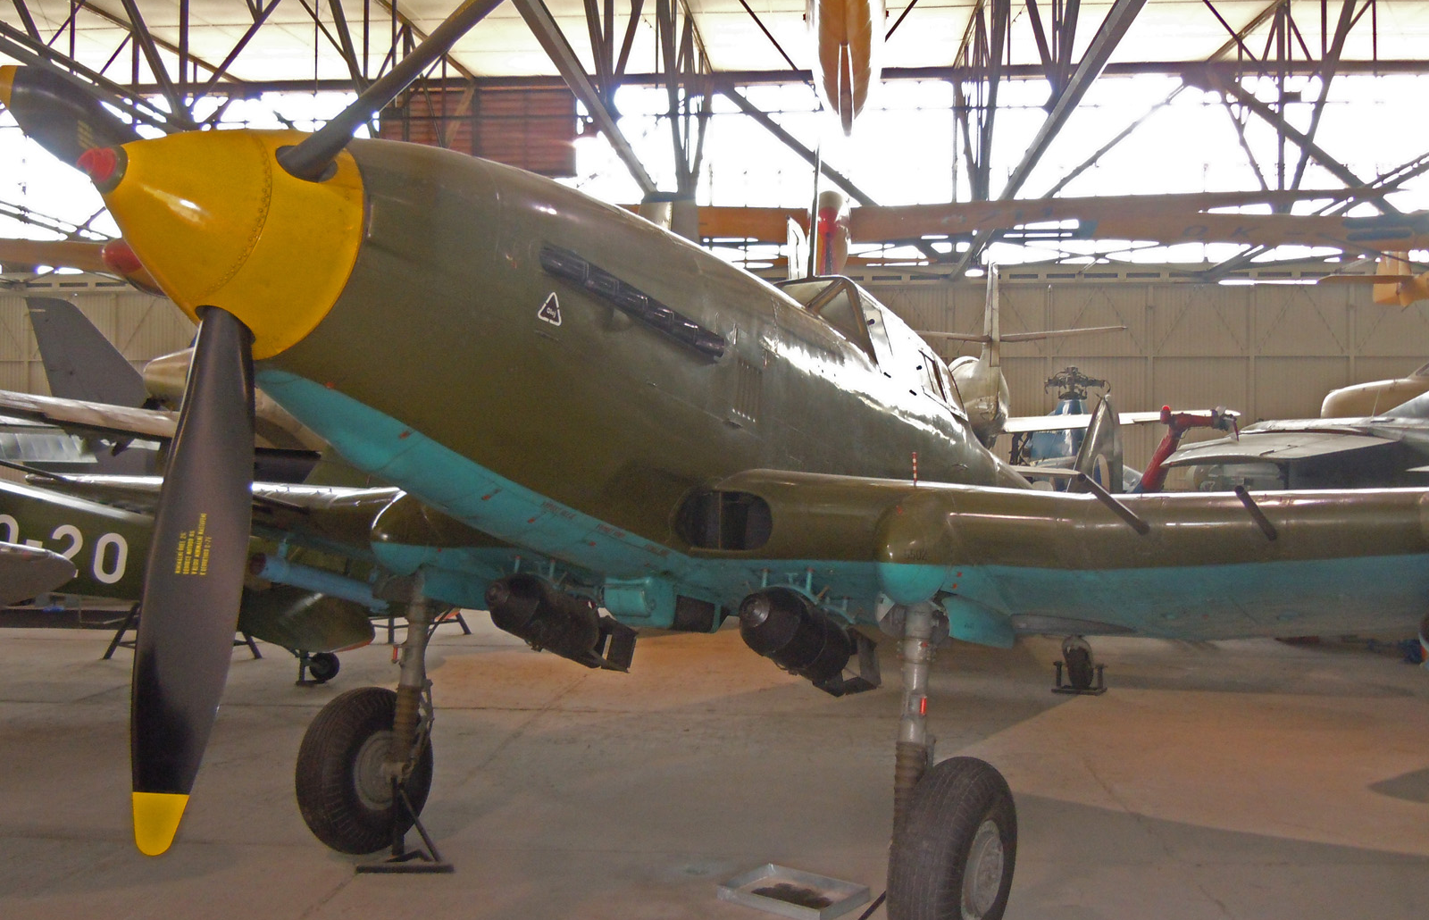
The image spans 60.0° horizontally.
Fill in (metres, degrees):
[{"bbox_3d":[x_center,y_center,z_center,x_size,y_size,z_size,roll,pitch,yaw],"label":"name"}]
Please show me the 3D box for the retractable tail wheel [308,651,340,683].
[{"bbox_3d":[-3.550,1.890,11.300,0.280,0.280,0.120,0,-2,5],"label":"retractable tail wheel"}]

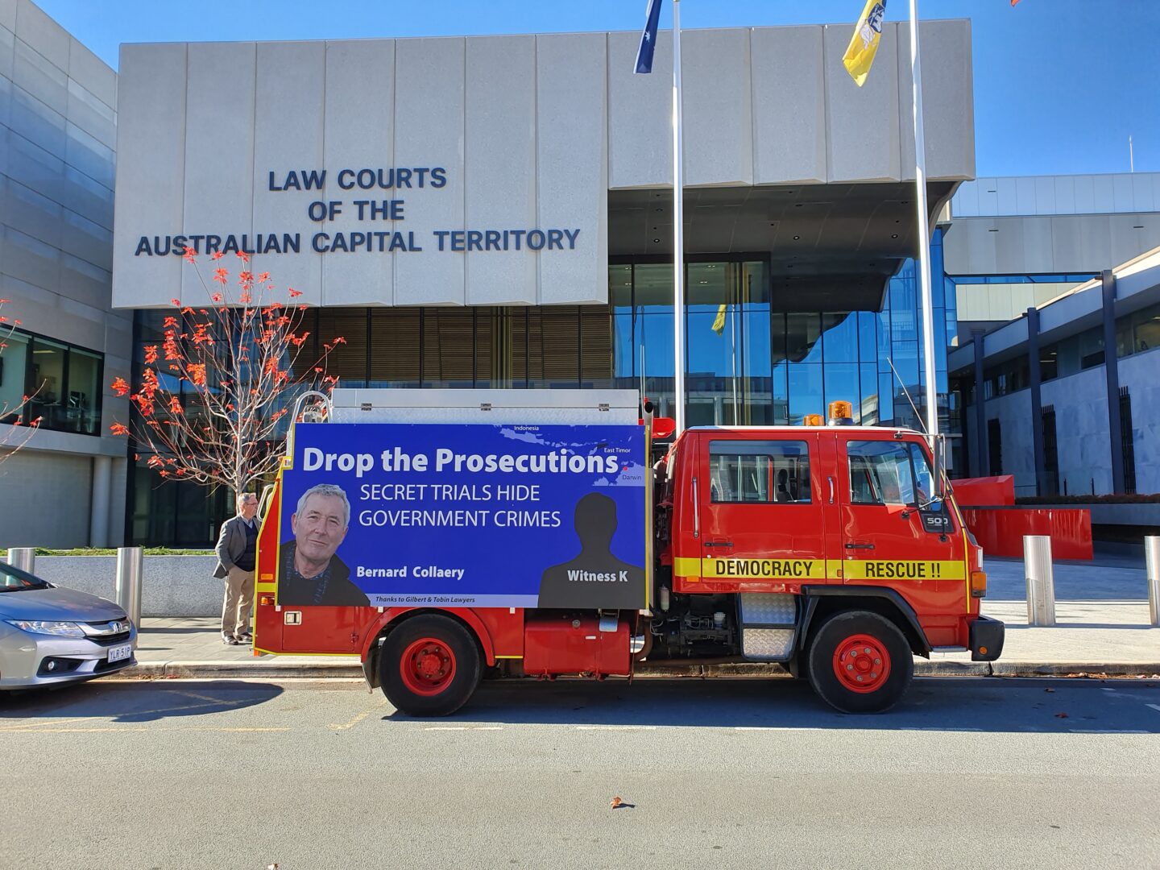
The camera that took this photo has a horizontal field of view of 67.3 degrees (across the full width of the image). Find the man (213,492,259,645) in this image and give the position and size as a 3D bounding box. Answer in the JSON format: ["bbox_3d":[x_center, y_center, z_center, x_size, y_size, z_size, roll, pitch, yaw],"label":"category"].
[{"bbox_3d":[-3.960,1.518,10.174,0.440,1.750,0.560,-3,-5,25],"label":"man"}]

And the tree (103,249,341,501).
[{"bbox_3d":[-5.391,-0.505,13.343,3.450,4.650,3.300,0,-5,0],"label":"tree"}]

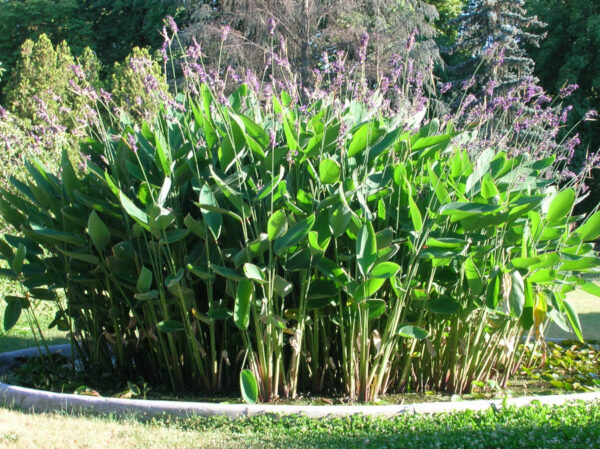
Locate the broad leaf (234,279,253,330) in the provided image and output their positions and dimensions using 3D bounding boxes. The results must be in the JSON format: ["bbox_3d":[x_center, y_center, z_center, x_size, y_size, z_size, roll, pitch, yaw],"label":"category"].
[{"bbox_3d":[-0.420,0.601,9.100,0.130,0.400,0.060,5,-3,9],"label":"broad leaf"}]

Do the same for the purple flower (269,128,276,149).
[{"bbox_3d":[-0.218,-0.681,9.600,0.065,0.160,0.065,0,0,0],"label":"purple flower"}]

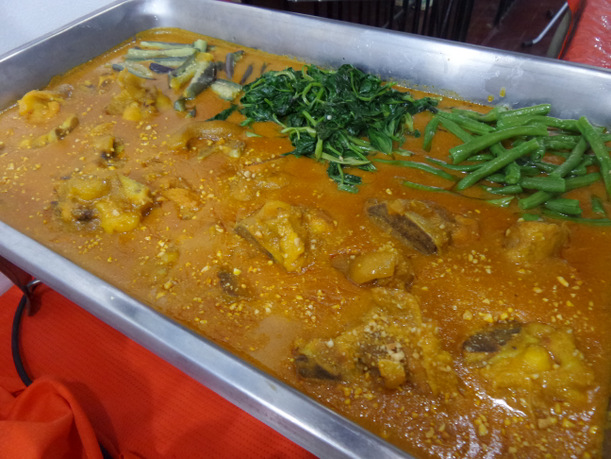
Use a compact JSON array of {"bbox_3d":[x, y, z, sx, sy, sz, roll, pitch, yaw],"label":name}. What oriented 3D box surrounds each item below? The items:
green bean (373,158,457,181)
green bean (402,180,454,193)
[{"bbox_3d":[0.078,-0.044,0.301,0.061,0.006,0.009,18,52,19],"label":"green bean"},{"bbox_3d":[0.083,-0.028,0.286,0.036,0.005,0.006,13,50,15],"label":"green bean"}]

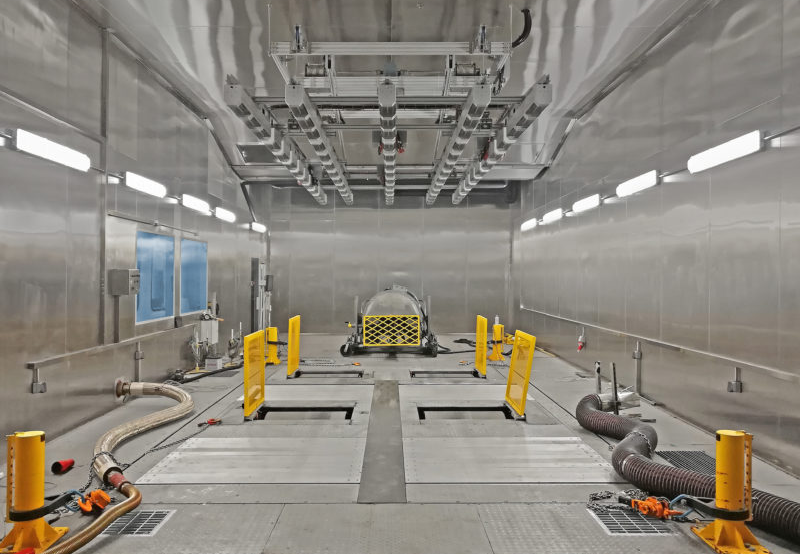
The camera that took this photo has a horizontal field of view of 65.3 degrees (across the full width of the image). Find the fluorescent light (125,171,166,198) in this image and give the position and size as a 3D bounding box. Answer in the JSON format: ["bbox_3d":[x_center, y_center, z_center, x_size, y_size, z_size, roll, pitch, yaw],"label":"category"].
[{"bbox_3d":[-3.144,-1.121,7.686,0.100,0.160,1.270,0,0,-1],"label":"fluorescent light"}]

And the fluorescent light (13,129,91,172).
[{"bbox_3d":[-3.118,-1.101,5.606,0.090,0.162,1.241,0,0,-1],"label":"fluorescent light"}]

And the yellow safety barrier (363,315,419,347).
[{"bbox_3d":[-0.154,1.015,11.750,1.064,0.571,0.040,0,0,-1],"label":"yellow safety barrier"}]

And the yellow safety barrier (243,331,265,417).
[{"bbox_3d":[-1.595,1.038,6.879,0.050,0.833,0.787,0,0,-1],"label":"yellow safety barrier"}]

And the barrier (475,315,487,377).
[{"bbox_3d":[1.250,1.039,9.560,0.050,0.833,0.787,2,0,-1],"label":"barrier"}]

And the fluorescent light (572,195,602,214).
[{"bbox_3d":[2.907,-1.121,9.730,0.100,0.160,1.270,0,0,-1],"label":"fluorescent light"}]

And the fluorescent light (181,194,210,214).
[{"bbox_3d":[-3.170,-1.121,9.632,0.100,0.160,1.270,0,0,-1],"label":"fluorescent light"}]

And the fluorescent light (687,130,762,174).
[{"bbox_3d":[2.935,-1.101,5.635,0.090,0.162,1.241,0,0,-1],"label":"fluorescent light"}]

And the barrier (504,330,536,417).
[{"bbox_3d":[1.327,1.044,6.904,0.050,0.833,0.787,9,0,-1],"label":"barrier"}]

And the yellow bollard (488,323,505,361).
[{"bbox_3d":[1.840,1.237,11.854,0.280,0.650,0.430,0,0,-1],"label":"yellow bollard"}]

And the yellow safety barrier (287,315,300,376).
[{"bbox_3d":[-1.611,1.038,9.531,0.050,0.833,0.787,1,0,-1],"label":"yellow safety barrier"}]

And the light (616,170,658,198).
[{"bbox_3d":[2.904,-1.101,7.582,0.090,0.162,1.241,0,0,-1],"label":"light"}]

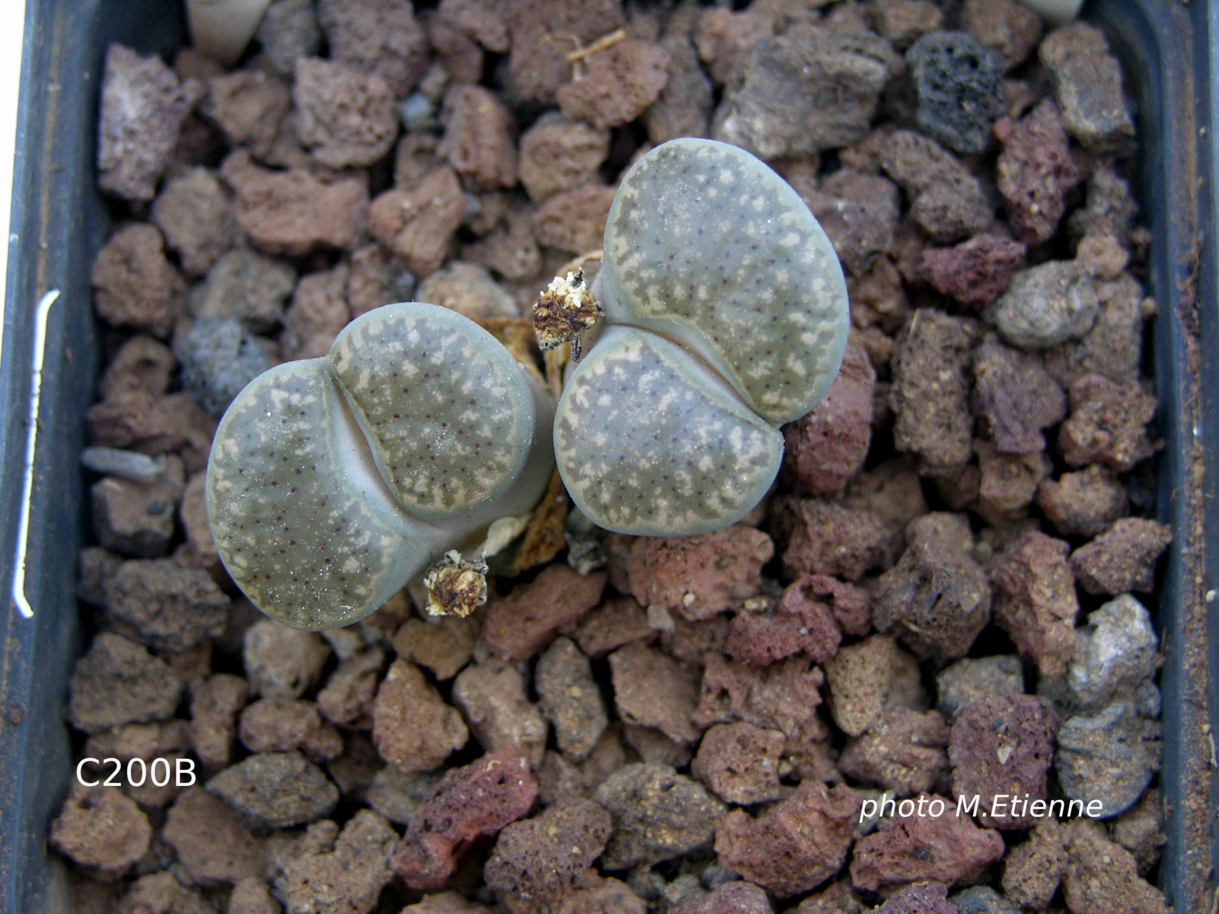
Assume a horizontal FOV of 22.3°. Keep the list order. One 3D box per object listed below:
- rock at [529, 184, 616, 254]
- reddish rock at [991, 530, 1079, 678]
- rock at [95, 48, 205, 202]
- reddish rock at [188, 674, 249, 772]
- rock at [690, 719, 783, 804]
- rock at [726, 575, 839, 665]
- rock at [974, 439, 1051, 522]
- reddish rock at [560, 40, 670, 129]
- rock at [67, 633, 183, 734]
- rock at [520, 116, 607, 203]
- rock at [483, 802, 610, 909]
[{"bbox_3d":[-0.002,-0.015,0.191,0.006,0.004,0.004,-15,73,-6],"label":"rock"},{"bbox_3d":[0.027,0.009,0.196,0.005,0.005,0.009,-6,74,0],"label":"reddish rock"},{"bbox_3d":[-0.031,-0.022,0.207,0.006,0.006,0.010,2,74,2],"label":"rock"},{"bbox_3d":[-0.027,0.018,0.208,0.004,0.004,0.006,12,78,3],"label":"reddish rock"},{"bbox_3d":[0.009,0.022,0.218,0.006,0.004,0.006,2,73,1],"label":"rock"},{"bbox_3d":[0.012,0.011,0.210,0.008,0.005,0.006,-6,78,-1],"label":"rock"},{"bbox_3d":[0.024,0.001,0.187,0.004,0.004,0.005,-9,72,-4],"label":"rock"},{"bbox_3d":[0.001,-0.028,0.234,0.009,0.005,0.006,-11,73,-3],"label":"reddish rock"},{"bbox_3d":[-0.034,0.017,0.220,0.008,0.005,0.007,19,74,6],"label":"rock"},{"bbox_3d":[-0.003,-0.021,0.218,0.006,0.005,0.006,-16,78,-3],"label":"rock"},{"bbox_3d":[-0.004,0.027,0.217,0.009,0.005,0.006,-39,76,-10],"label":"rock"}]

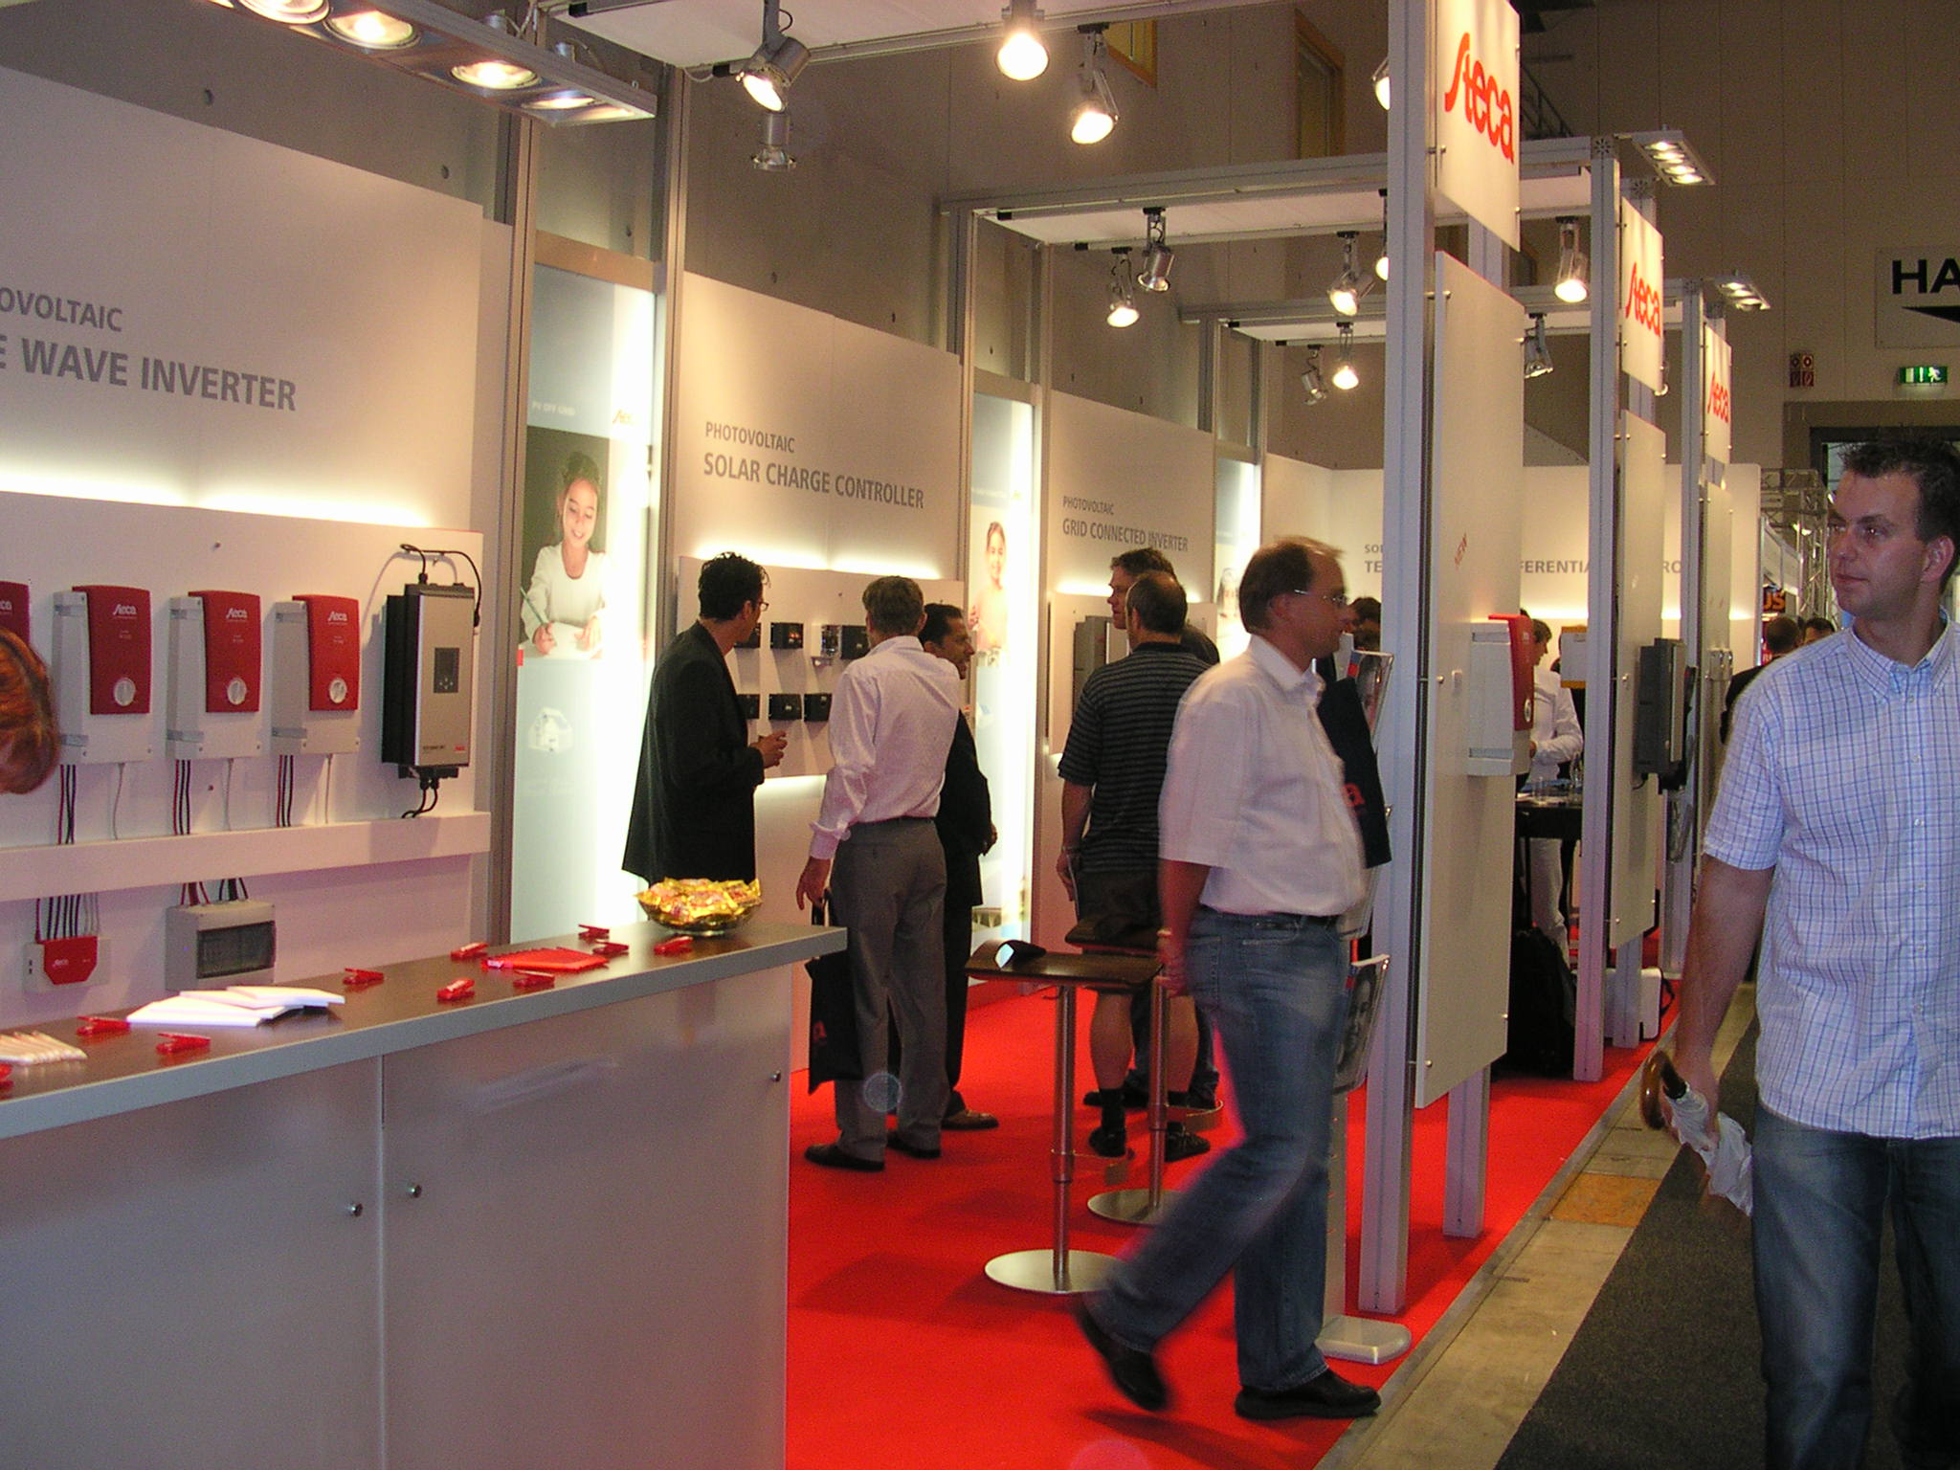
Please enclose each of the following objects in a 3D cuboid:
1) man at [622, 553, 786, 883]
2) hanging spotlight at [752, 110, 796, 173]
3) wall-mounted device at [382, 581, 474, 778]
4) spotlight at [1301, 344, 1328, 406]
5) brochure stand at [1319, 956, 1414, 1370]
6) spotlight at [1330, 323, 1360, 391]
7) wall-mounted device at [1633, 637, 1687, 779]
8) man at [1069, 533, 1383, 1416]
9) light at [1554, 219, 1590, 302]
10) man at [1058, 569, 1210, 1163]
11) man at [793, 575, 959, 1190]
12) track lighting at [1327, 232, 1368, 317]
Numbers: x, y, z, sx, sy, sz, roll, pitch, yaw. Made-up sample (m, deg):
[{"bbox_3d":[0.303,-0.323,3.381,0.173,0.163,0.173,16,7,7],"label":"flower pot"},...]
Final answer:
[{"bbox_3d":[-0.755,0.428,5.581,0.420,1.810,0.500,0,2,-28],"label":"man"},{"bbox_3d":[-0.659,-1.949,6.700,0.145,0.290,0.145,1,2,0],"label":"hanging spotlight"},{"bbox_3d":[-1.499,-0.146,5.702,0.135,0.525,0.225,2,2,28],"label":"wall-mounted device"},{"bbox_3d":[1.959,-2.107,12.266,0.170,0.330,0.155,0,2,-21],"label":"spotlight"},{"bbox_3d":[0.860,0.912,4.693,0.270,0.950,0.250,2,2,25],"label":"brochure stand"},{"bbox_3d":[1.991,-2.062,11.423,0.155,0.375,0.170,1,2,6],"label":"spotlight"},{"bbox_3d":[2.564,-0.100,7.900,0.138,0.530,0.230,2,2,28],"label":"wall-mounted device"},{"bbox_3d":[0.501,0.494,4.254,0.620,1.800,0.520,1,2,3],"label":"man"},{"bbox_3d":[2.432,-1.951,8.609,0.155,0.360,0.180,2,2,18],"label":"light"},{"bbox_3d":[0.484,0.405,6.552,0.530,1.846,0.350,1,2,9],"label":"man"},{"bbox_3d":[-0.304,0.409,6.469,0.480,1.800,0.360,0,2,-34],"label":"man"},{"bbox_3d":[1.579,-1.983,9.001,0.160,0.360,0.190,2,2,37],"label":"track lighting"}]

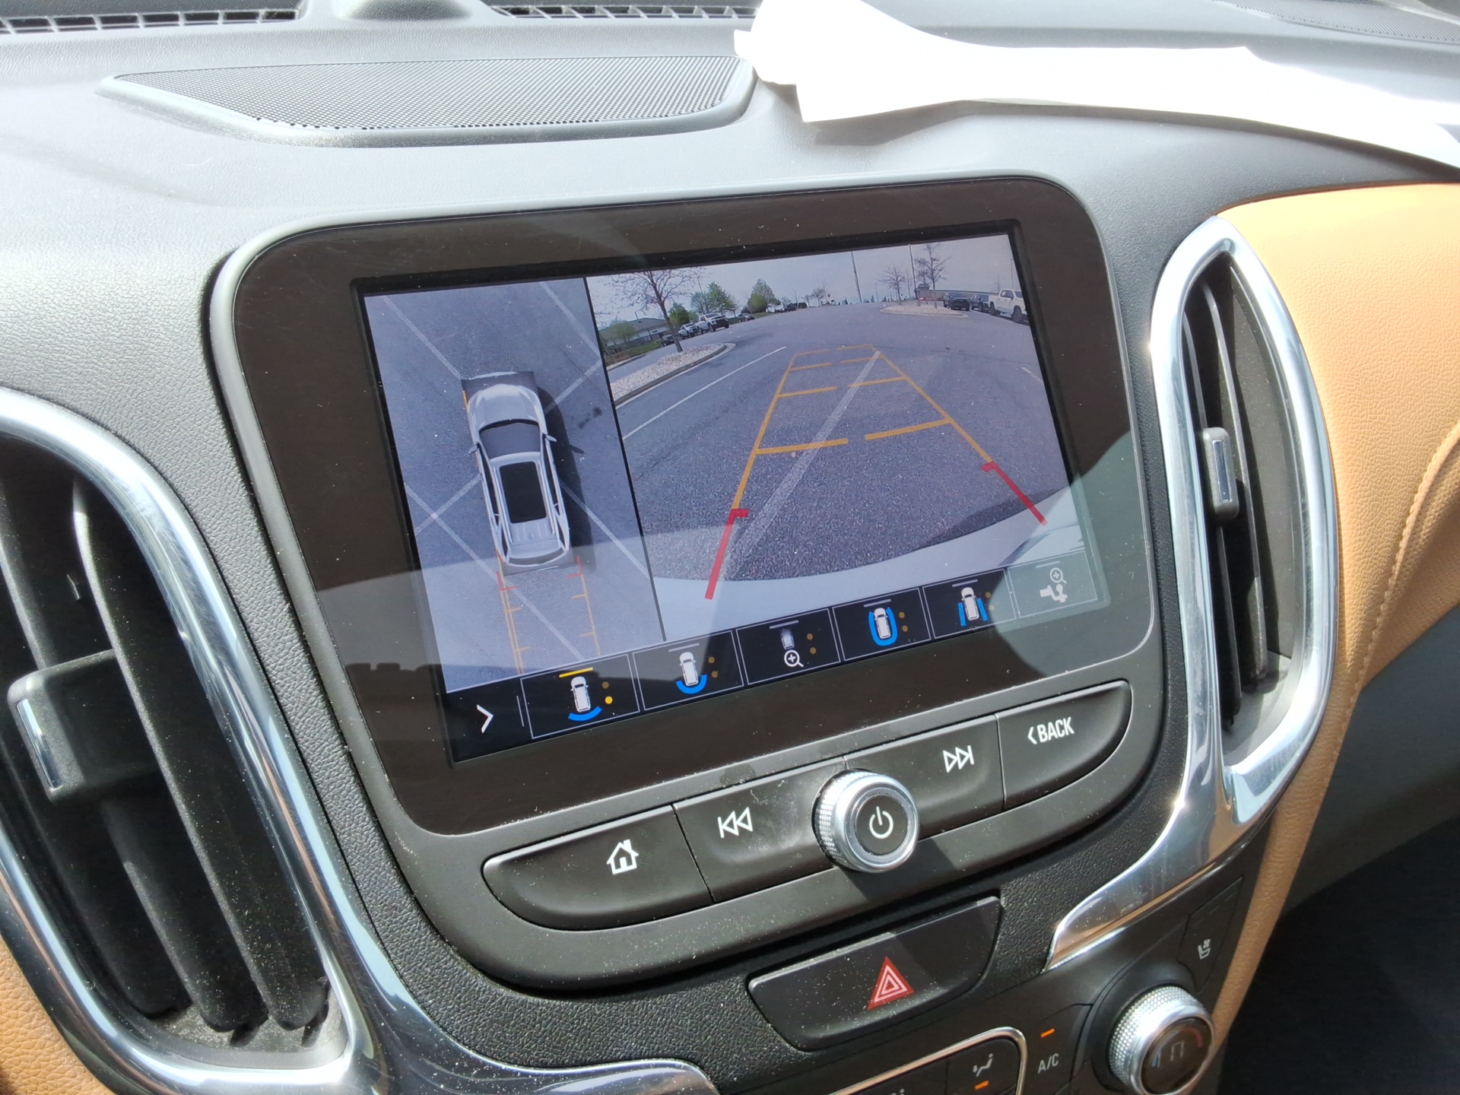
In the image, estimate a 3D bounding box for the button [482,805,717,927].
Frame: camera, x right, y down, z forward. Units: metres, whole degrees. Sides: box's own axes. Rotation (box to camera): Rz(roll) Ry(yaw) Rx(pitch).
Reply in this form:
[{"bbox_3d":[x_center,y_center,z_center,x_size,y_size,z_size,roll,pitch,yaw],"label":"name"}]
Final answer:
[{"bbox_3d":[-0.028,0.073,0.258,0.049,0.024,0.008,-11,-4,-21],"label":"button"}]

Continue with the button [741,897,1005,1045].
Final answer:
[{"bbox_3d":[0.036,0.101,0.280,0.068,0.021,0.009,-11,-4,-21],"label":"button"}]

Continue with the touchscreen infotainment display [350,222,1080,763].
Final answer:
[{"bbox_3d":[0.008,-0.020,0.295,0.175,0.106,0.010,-11,-4,-21],"label":"touchscreen infotainment display"}]

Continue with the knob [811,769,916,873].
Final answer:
[{"bbox_3d":[0.032,0.063,0.273,0.022,0.022,0.013,-11,-4,-21],"label":"knob"}]

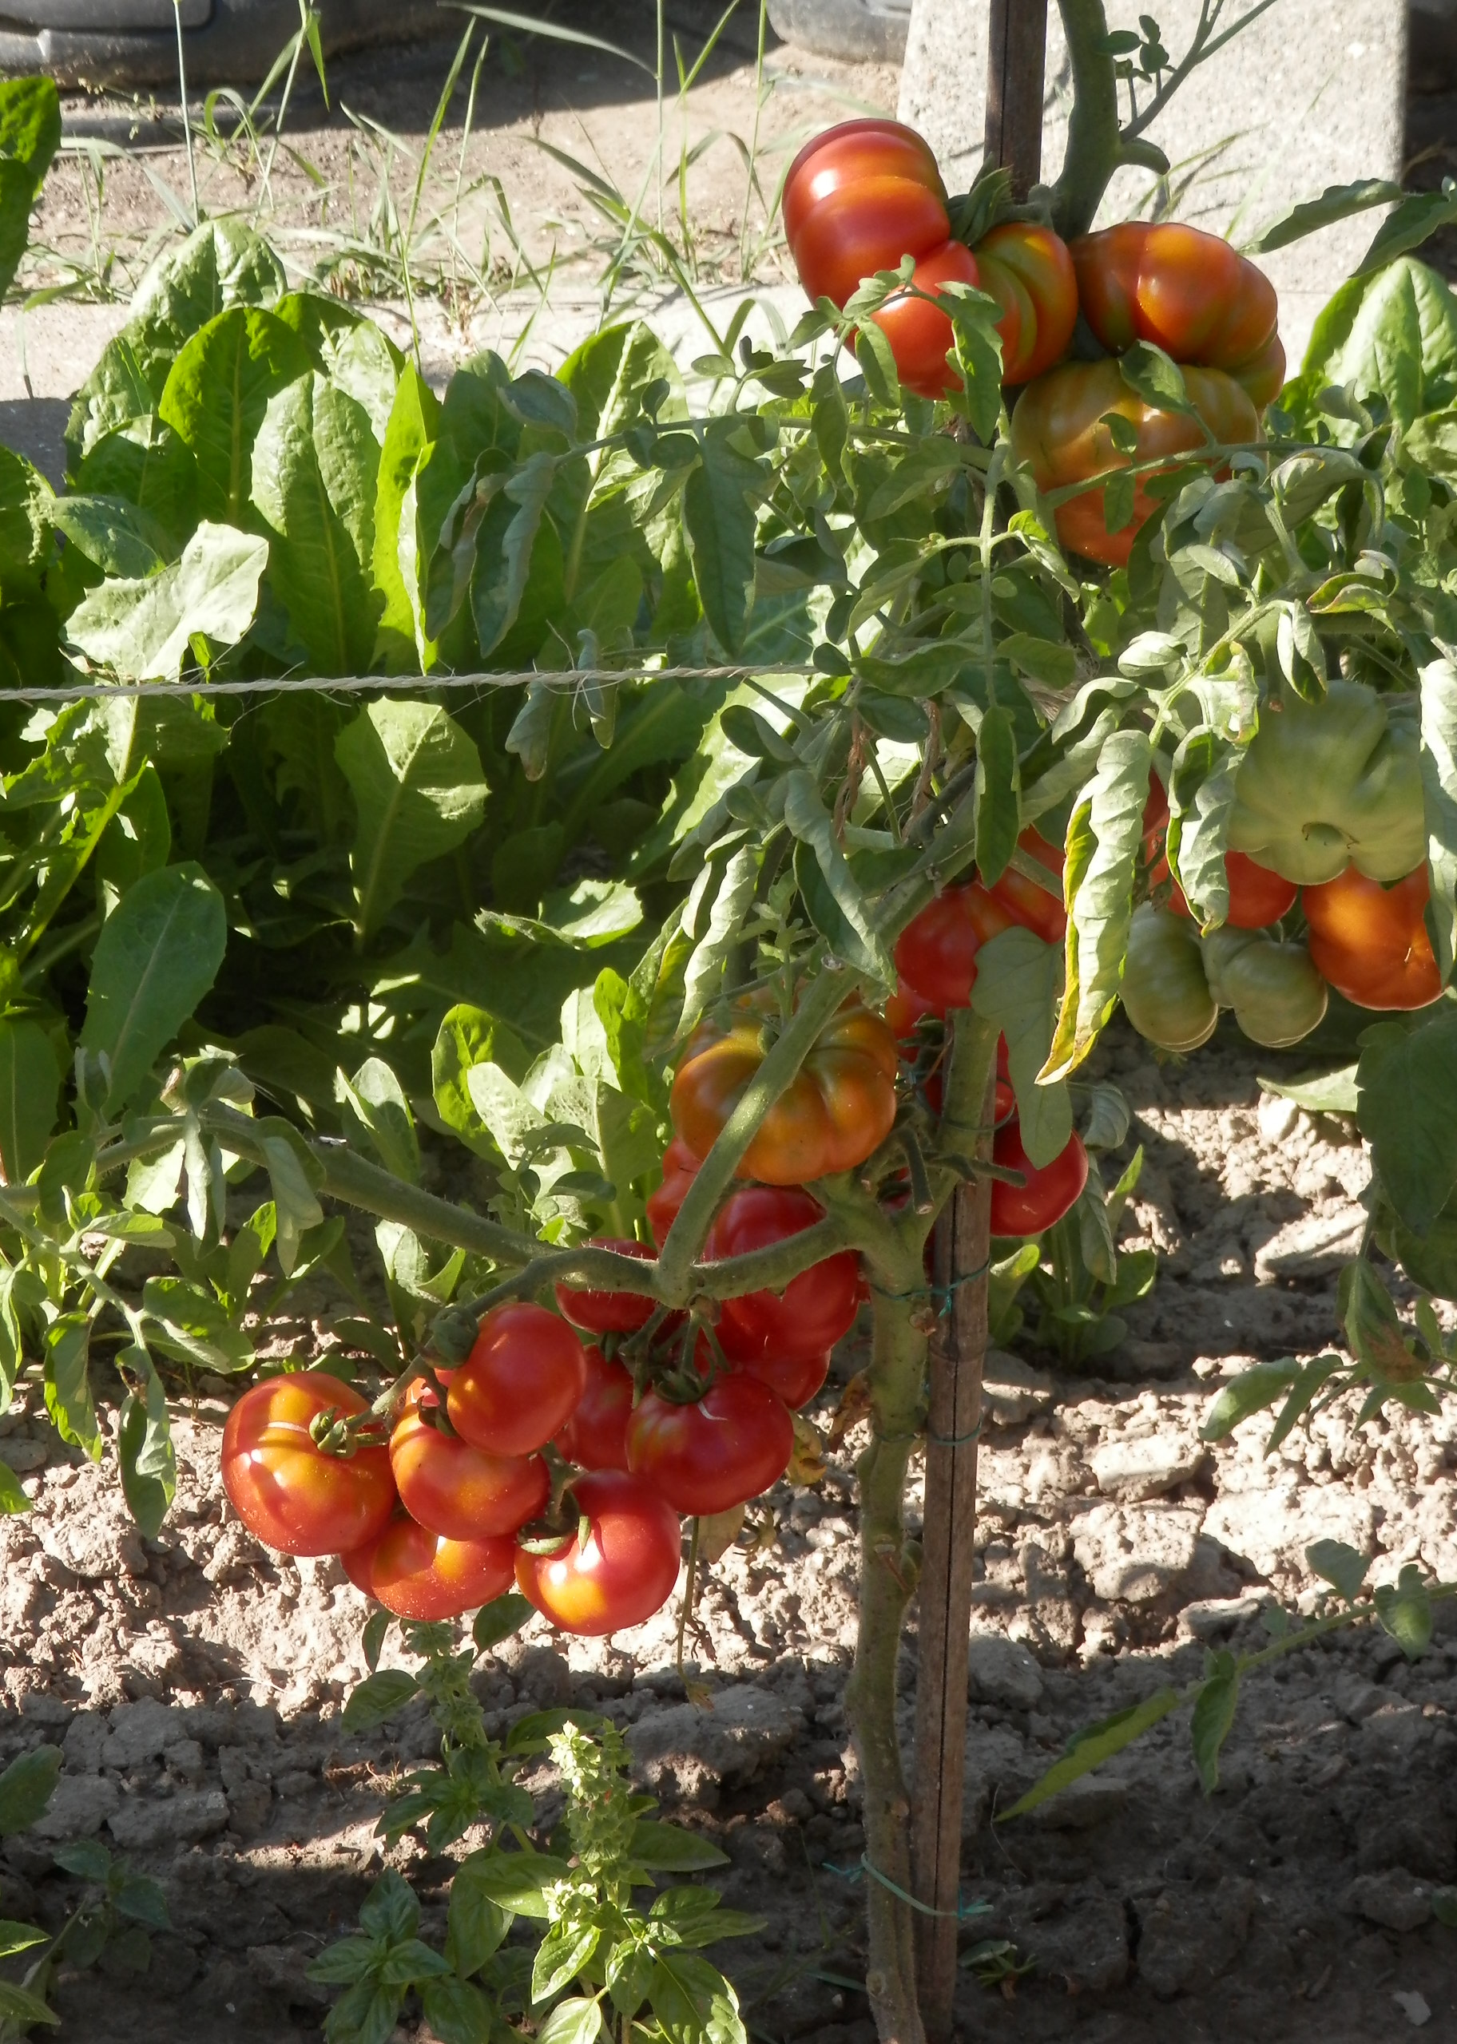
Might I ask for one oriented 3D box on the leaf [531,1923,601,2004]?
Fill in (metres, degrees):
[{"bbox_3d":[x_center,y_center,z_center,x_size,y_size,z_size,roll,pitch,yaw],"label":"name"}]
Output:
[{"bbox_3d":[-0.069,0.399,2.002,0.018,0.013,0.040,28,50,20],"label":"leaf"}]

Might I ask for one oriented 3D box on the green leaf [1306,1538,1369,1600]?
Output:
[{"bbox_3d":[0.254,0.228,1.970,0.026,0.022,0.016,0,34,0],"label":"green leaf"}]

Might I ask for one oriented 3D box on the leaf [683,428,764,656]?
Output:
[{"bbox_3d":[-0.002,-0.170,1.670,0.029,0.076,0.028,0,34,0],"label":"leaf"}]

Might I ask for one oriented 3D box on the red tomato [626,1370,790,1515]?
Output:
[{"bbox_3d":[-0.008,0.172,1.912,0.068,0.057,0.068,0,25,0],"label":"red tomato"}]

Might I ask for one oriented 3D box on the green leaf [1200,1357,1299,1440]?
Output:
[{"bbox_3d":[0.219,0.160,1.992,0.045,0.018,0.017,-35,65,-13],"label":"green leaf"}]

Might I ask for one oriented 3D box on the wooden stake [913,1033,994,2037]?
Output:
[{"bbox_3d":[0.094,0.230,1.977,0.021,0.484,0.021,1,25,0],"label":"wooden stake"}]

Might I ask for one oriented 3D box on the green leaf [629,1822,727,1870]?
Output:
[{"bbox_3d":[-0.019,0.326,1.870,0.042,0.013,0.018,0,34,0],"label":"green leaf"}]

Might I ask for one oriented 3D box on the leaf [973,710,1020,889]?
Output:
[{"bbox_3d":[0.094,-0.080,1.660,0.018,0.062,0.020,0,34,0],"label":"leaf"}]

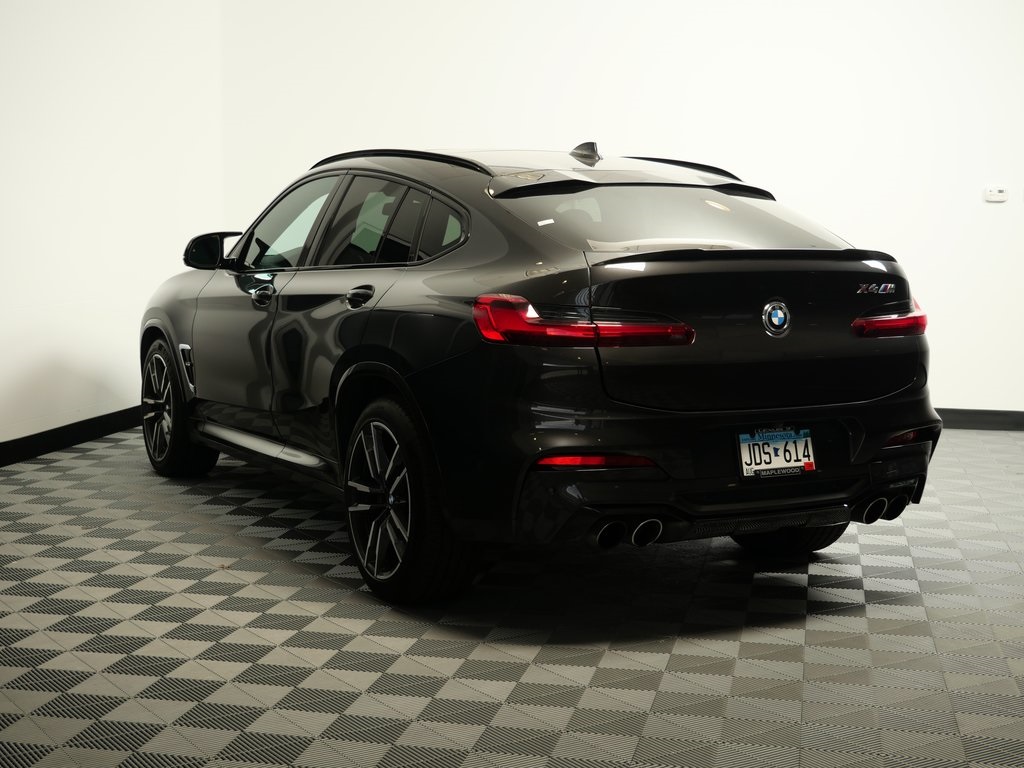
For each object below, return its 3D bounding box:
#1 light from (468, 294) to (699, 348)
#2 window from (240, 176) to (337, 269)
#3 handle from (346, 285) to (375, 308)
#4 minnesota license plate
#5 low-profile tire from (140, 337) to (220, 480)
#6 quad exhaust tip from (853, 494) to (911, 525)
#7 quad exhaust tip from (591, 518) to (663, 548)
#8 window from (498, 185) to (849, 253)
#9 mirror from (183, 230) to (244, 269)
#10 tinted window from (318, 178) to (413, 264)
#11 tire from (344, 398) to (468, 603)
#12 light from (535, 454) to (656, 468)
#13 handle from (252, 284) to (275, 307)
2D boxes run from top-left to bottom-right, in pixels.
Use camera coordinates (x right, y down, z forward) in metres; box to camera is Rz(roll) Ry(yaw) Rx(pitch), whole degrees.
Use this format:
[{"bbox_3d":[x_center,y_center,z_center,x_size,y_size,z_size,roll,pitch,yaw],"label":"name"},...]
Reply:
[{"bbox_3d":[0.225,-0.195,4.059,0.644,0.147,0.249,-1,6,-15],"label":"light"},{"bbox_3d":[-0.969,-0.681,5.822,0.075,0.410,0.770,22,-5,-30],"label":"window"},{"bbox_3d":[-0.526,-0.306,4.752,0.052,0.068,0.200,-3,7,-29],"label":"handle"},{"bbox_3d":[0.832,0.216,4.274,0.305,0.152,0.016,-3,-6,-29],"label":"minnesota license plate"},{"bbox_3d":[-1.773,0.120,7.307,0.265,0.737,0.737,-2,7,-30],"label":"low-profile tire"},{"bbox_3d":[1.262,0.424,4.721,0.218,0.102,0.120,-2,7,-30],"label":"quad exhaust tip"},{"bbox_3d":[0.336,0.451,4.107,0.210,0.090,0.120,-3,7,-29],"label":"quad exhaust tip"},{"bbox_3d":[0.578,-0.594,4.779,1.170,0.100,0.640,-2,29,-30],"label":"window"},{"bbox_3d":[-1.408,-0.634,6.375,0.240,0.170,0.160,-2,7,-30],"label":"mirror"},{"bbox_3d":[-0.571,-0.634,5.308,0.050,0.390,0.600,23,-6,-30],"label":"tinted window"},{"bbox_3d":[-0.365,0.401,4.856,0.270,0.742,0.742,-2,7,-30],"label":"tire"},{"bbox_3d":[0.254,0.226,3.989,0.370,0.035,0.079,-2,7,-19],"label":"light"},{"bbox_3d":[-1.038,-0.370,5.667,0.052,0.068,0.200,-3,7,-29],"label":"handle"}]

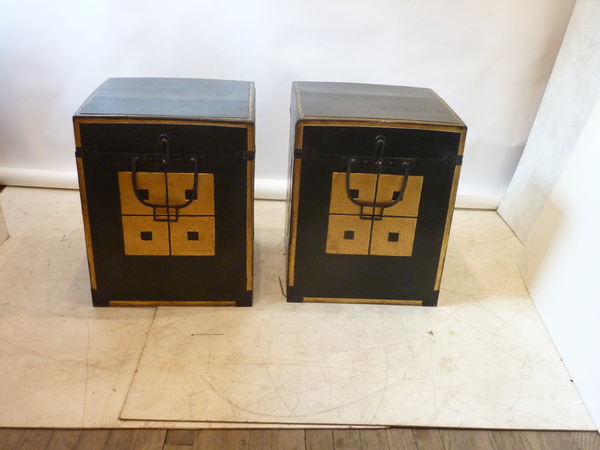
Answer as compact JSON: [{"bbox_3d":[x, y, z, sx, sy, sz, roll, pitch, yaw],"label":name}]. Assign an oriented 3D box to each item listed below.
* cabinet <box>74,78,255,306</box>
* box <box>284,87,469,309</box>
[{"bbox_3d":[-0.338,-0.104,1.691,0.414,0.519,0.412,1,26,-5],"label":"cabinet"},{"bbox_3d":[0.180,-0.104,1.749,0.414,0.519,0.412,2,26,-3],"label":"box"}]

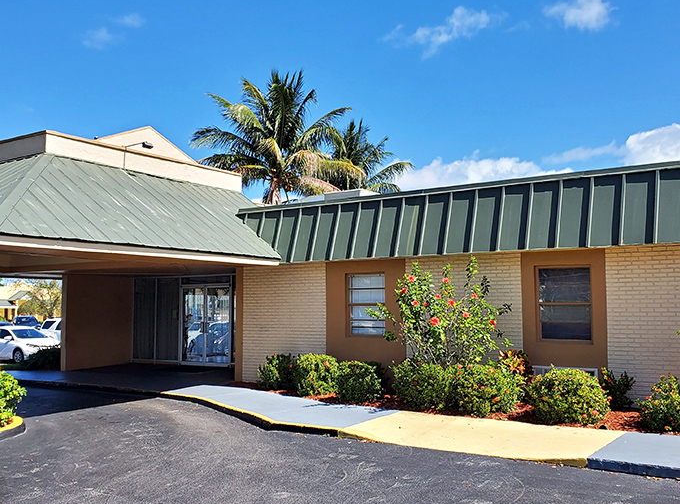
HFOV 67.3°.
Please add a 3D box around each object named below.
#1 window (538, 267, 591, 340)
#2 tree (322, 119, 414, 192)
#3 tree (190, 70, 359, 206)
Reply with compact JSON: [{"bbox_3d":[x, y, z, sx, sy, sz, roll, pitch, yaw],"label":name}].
[{"bbox_3d":[3.730,0.860,8.500,0.840,1.230,0.120,-3,-7,27],"label":"window"},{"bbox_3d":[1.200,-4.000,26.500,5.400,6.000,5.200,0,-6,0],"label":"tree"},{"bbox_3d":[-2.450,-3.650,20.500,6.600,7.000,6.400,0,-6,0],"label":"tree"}]

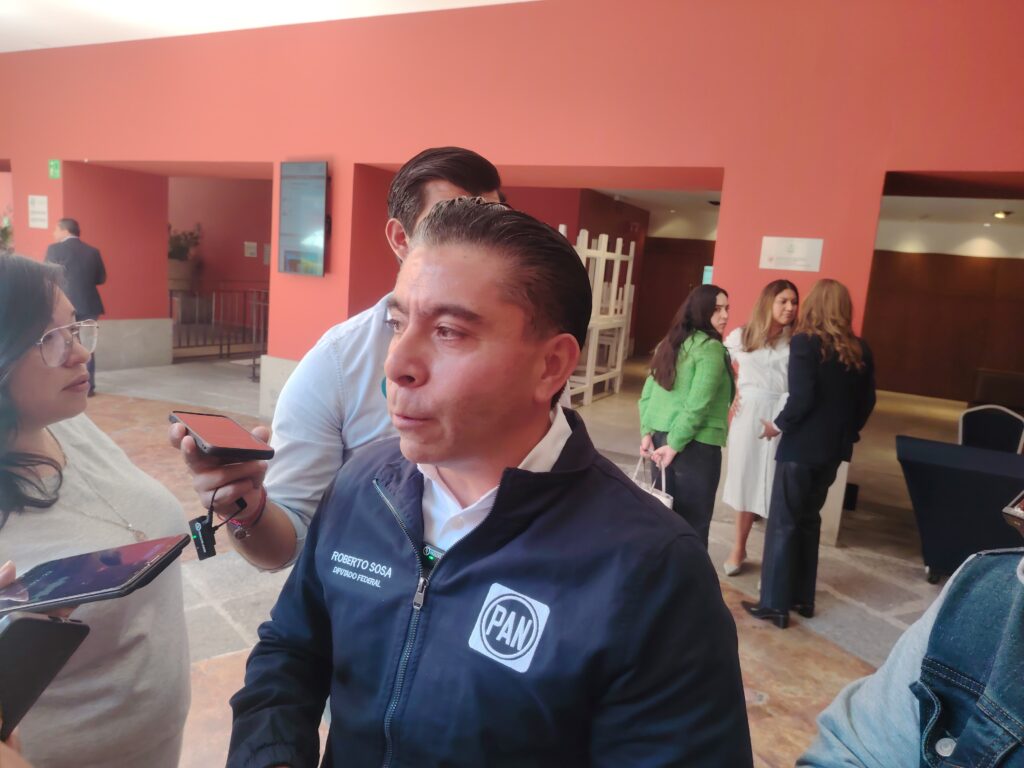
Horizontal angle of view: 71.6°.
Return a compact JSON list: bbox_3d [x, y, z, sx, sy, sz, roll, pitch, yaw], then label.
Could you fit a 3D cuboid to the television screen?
[{"bbox_3d":[-1.861,-1.479,6.381,0.555,0.975,0.060,9,10,26],"label":"television screen"}]

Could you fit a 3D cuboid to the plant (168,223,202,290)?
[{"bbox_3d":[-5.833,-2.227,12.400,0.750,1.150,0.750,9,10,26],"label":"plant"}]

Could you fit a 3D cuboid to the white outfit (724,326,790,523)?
[{"bbox_3d":[1.371,0.199,3.870,0.460,1.040,0.320,6,9,9],"label":"white outfit"}]

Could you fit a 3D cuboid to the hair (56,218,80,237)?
[{"bbox_3d":[-4.375,-1.547,7.020,0.190,0.180,0.160,4,9,-6],"label":"hair"}]

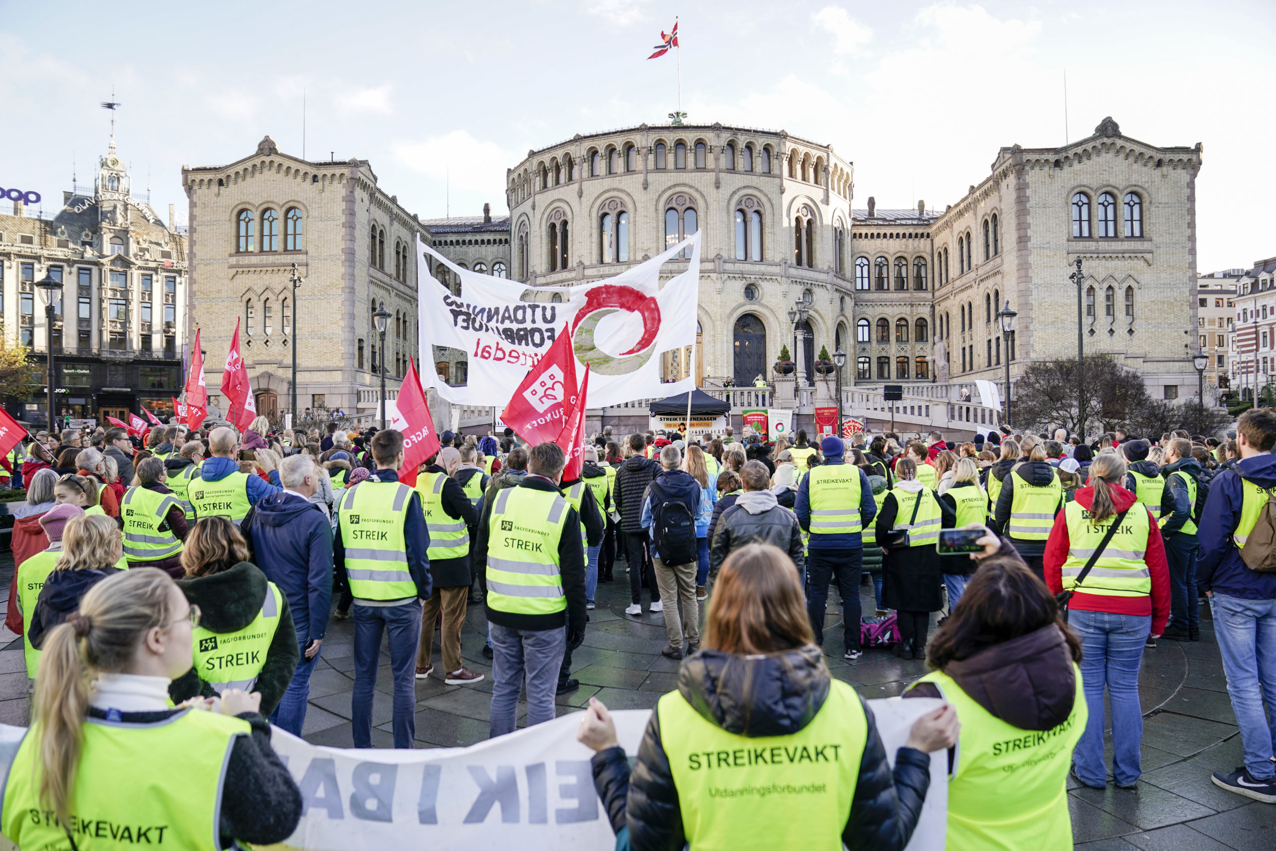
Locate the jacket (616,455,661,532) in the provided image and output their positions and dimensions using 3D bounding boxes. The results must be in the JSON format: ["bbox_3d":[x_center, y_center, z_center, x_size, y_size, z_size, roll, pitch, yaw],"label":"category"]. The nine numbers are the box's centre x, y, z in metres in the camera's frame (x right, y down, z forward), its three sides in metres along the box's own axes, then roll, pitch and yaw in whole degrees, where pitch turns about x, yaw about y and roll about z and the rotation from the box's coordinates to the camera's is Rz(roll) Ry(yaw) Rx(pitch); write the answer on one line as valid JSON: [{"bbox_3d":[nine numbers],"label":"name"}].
[{"bbox_3d":[0.010,0.700,8.850,0.520,0.800,0.340,-1,-1,5],"label":"jacket"}]

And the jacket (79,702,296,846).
[{"bbox_3d":[-0.840,0.770,1.450,0.560,0.680,0.420,-1,-1,14],"label":"jacket"}]

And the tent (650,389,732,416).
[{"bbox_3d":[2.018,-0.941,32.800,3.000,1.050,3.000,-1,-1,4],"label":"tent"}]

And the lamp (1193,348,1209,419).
[{"bbox_3d":[21.505,-0.489,32.444,0.600,5.000,0.600,-1,-1,0],"label":"lamp"}]

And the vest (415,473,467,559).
[{"bbox_3d":[-1.511,0.678,6.400,0.480,0.660,0.340,-1,-1,36],"label":"vest"}]

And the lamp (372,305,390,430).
[{"bbox_3d":[-6.440,-0.396,21.451,0.480,5.278,0.480,-1,-1,0],"label":"lamp"}]

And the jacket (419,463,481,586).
[{"bbox_3d":[-1.462,0.747,6.350,0.500,0.920,0.400,-1,-1,30],"label":"jacket"}]

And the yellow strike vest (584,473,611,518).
[{"bbox_3d":[-0.506,0.776,8.900,0.430,0.570,0.290,0,-1,4],"label":"yellow strike vest"}]

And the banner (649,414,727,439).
[{"bbox_3d":[1.953,0.097,33.000,3.000,1.080,0.060,-1,-1,0],"label":"banner"}]

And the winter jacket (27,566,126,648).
[{"bbox_3d":[-2.161,0.869,3.293,0.500,0.660,0.360,-1,-1,14],"label":"winter jacket"}]

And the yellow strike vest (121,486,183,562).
[{"bbox_3d":[-3.456,0.698,6.050,0.470,0.560,0.330,-1,-1,26],"label":"yellow strike vest"}]

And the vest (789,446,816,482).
[{"bbox_3d":[2.514,0.617,13.000,0.450,0.570,0.310,-1,-1,2],"label":"vest"}]

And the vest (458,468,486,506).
[{"bbox_3d":[-1.871,0.792,9.200,0.460,0.650,0.310,-1,-1,12],"label":"vest"}]

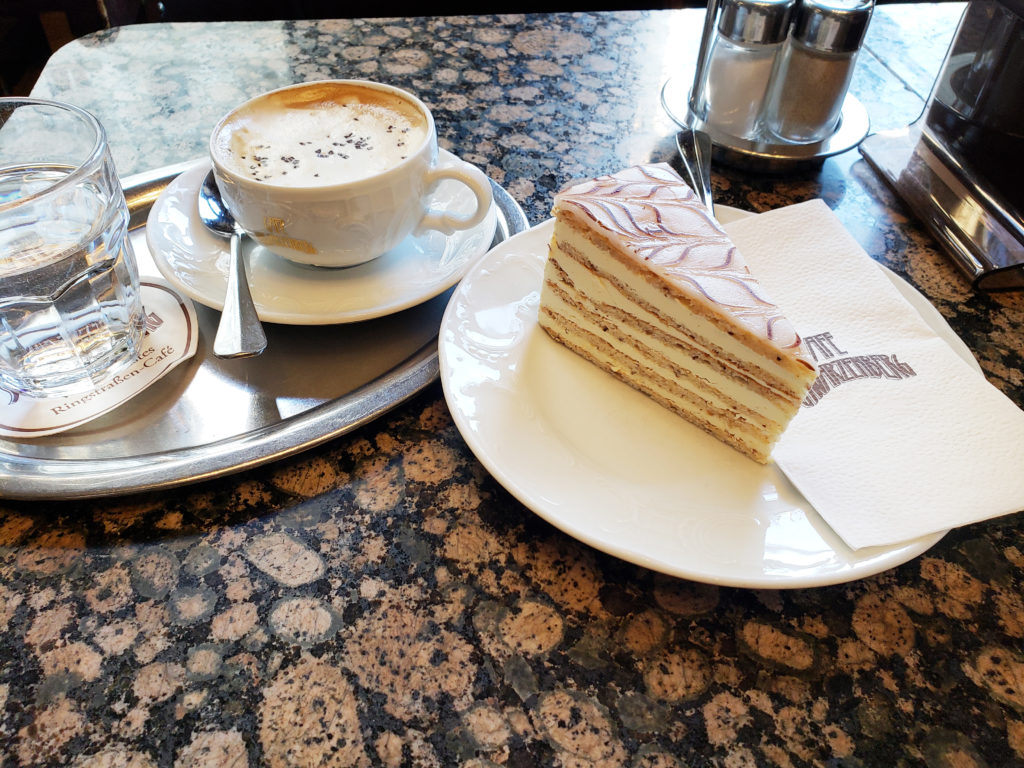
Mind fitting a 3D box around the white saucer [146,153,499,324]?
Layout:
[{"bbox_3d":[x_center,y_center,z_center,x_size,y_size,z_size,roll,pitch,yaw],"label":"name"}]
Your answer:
[{"bbox_3d":[-0.084,-0.072,0.359,0.155,0.021,0.155,1,46,-1],"label":"white saucer"}]

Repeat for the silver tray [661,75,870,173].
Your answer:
[{"bbox_3d":[0.147,-0.156,0.455,0.119,0.018,0.119,1,46,-1],"label":"silver tray"}]

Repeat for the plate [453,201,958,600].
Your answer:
[{"bbox_3d":[0.076,-0.007,0.306,0.208,0.022,0.208,1,46,-1],"label":"plate"}]

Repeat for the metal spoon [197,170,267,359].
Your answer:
[{"bbox_3d":[-0.117,-0.056,0.328,0.032,0.020,0.143,-10,46,-12],"label":"metal spoon"}]

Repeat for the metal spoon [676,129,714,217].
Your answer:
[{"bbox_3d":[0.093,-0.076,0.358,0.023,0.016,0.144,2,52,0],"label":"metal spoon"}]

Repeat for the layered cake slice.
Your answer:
[{"bbox_3d":[0.065,-0.025,0.289,0.056,0.057,0.116,-21,50,-21],"label":"layered cake slice"}]

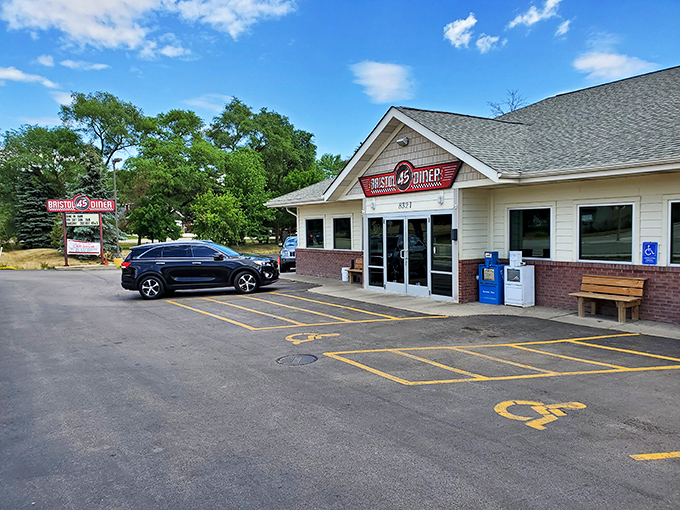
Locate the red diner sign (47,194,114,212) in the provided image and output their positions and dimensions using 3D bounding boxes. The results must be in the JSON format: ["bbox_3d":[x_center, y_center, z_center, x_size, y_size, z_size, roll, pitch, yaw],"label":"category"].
[{"bbox_3d":[-15.107,-3.017,29.800,3.550,1.040,0.300,-3,4,-31],"label":"red diner sign"}]

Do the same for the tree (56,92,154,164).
[{"bbox_3d":[-25.498,-9.235,56.475,10.000,17.420,9.800,-3,3,-25],"label":"tree"}]

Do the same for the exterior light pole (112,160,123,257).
[{"bbox_3d":[-12.815,-2.723,29.400,0.550,5.900,0.300,1,4,37],"label":"exterior light pole"}]

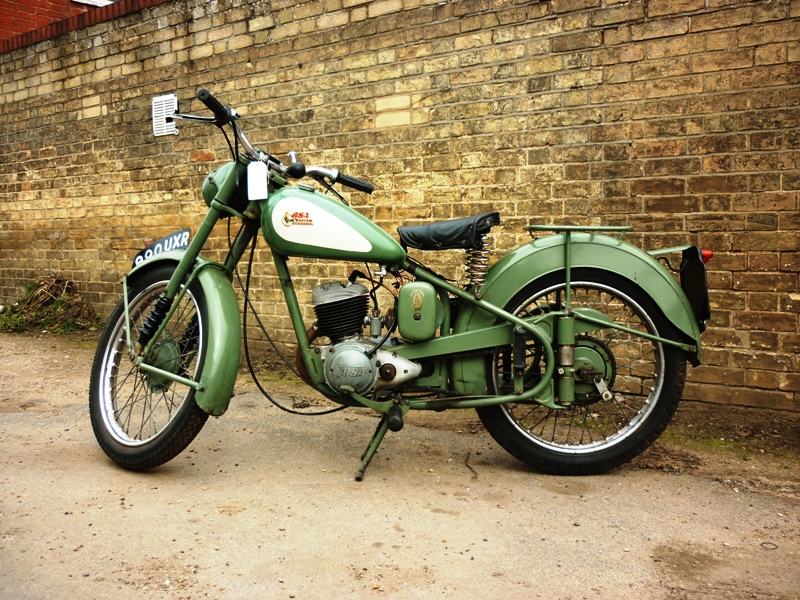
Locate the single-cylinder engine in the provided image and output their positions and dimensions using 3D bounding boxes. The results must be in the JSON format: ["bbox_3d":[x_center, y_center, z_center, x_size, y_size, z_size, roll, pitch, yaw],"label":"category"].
[{"bbox_3d":[-0.097,0.102,2.248,0.312,0.314,0.260,0,5,0],"label":"single-cylinder engine"}]

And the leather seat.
[{"bbox_3d":[0.139,-0.200,2.224,0.290,0.110,0.255,0,5,0],"label":"leather seat"}]

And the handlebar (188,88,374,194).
[{"bbox_3d":[-0.326,-0.425,2.220,0.140,0.115,0.670,5,-12,41],"label":"handlebar"}]

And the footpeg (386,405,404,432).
[{"bbox_3d":[-0.010,0.321,2.088,0.045,0.045,0.120,0,5,0],"label":"footpeg"}]

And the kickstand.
[{"bbox_3d":[-0.073,0.411,2.282,0.110,0.205,0.200,0,5,0],"label":"kickstand"}]

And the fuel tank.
[{"bbox_3d":[-0.189,-0.215,2.224,0.420,0.222,0.240,0,5,0],"label":"fuel tank"}]

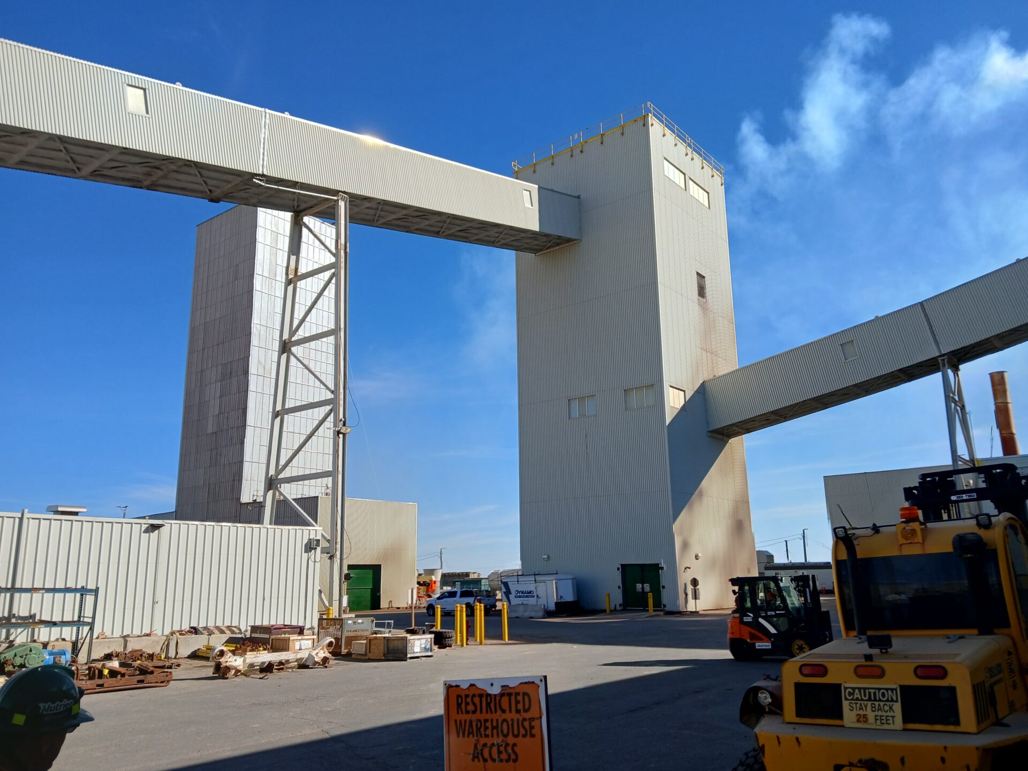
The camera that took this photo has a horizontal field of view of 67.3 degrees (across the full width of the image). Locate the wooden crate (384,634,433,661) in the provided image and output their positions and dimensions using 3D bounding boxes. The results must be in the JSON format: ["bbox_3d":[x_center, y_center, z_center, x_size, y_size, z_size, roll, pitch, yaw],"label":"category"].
[{"bbox_3d":[-3.160,7.895,23.353,0.947,0.674,1.125,-11,-17,36],"label":"wooden crate"}]

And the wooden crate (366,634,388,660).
[{"bbox_3d":[-3.867,7.977,23.640,0.749,0.663,0.950,-11,-17,36],"label":"wooden crate"}]

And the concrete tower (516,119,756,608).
[{"bbox_3d":[10.935,-0.982,72.721,15.250,41.800,14.650,-11,-17,38],"label":"concrete tower"}]

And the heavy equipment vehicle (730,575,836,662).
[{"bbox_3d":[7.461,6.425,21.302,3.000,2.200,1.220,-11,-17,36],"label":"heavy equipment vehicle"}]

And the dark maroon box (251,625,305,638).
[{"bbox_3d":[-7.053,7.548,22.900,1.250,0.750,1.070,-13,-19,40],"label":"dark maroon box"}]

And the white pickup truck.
[{"bbox_3d":[-4.127,16.521,58.778,5.850,1.960,2.050,-11,-17,38],"label":"white pickup truck"}]

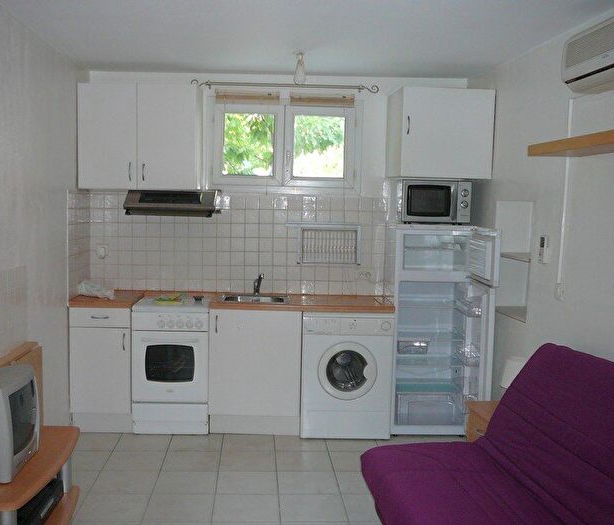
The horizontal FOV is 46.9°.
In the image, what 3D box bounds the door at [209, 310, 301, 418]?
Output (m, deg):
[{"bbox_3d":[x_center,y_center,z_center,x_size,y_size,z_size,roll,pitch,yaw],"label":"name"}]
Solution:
[{"bbox_3d":[-0.341,0.681,4.747,0.605,0.716,0.023,1,4,-4],"label":"door"}]

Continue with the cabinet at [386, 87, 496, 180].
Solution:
[{"bbox_3d":[0.905,-0.871,4.894,0.605,0.580,0.557,1,6,-4],"label":"cabinet"}]

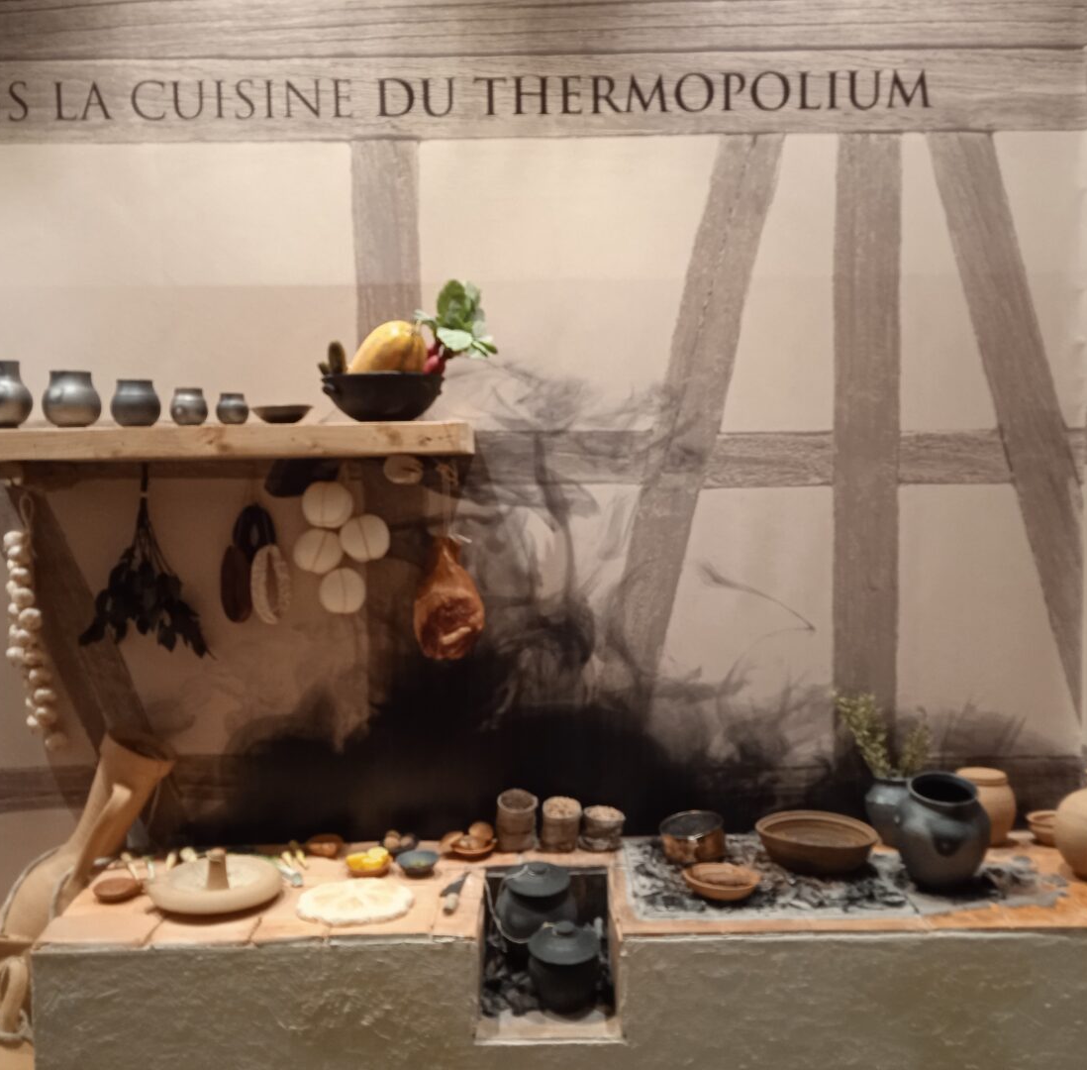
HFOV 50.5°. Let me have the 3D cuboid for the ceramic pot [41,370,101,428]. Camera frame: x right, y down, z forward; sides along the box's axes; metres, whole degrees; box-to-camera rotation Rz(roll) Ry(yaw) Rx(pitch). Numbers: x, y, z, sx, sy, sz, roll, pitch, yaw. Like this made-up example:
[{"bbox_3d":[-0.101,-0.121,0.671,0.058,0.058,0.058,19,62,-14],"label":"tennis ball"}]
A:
[{"bbox_3d":[-1.003,-0.289,2.450,0.117,0.124,0.117,-1,5,0],"label":"ceramic pot"}]

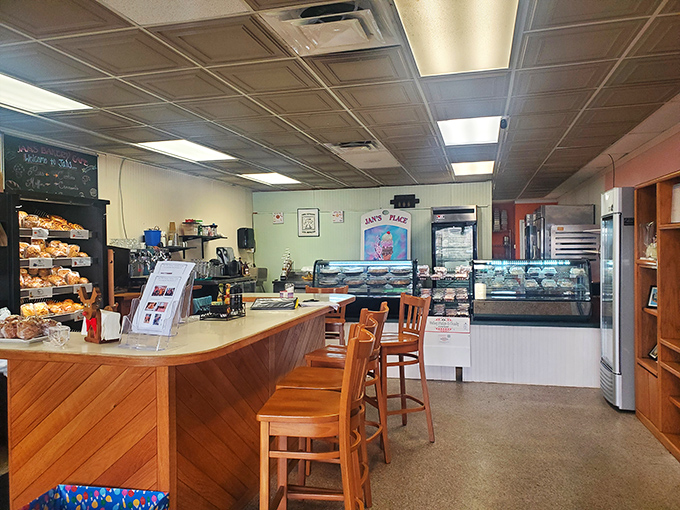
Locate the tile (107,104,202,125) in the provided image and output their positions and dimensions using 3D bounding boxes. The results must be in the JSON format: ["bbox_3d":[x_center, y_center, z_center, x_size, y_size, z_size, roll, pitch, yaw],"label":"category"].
[{"bbox_3d":[-1.476,-1.153,4.193,0.600,0.030,0.600,-1,1,15],"label":"tile"}]

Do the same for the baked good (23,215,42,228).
[{"bbox_3d":[-2.702,-0.298,4.475,0.140,0.115,0.130,0,1,15],"label":"baked good"}]

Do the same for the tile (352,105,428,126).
[{"bbox_3d":[0.449,-1.185,4.312,0.600,0.030,0.600,-1,1,15],"label":"tile"}]

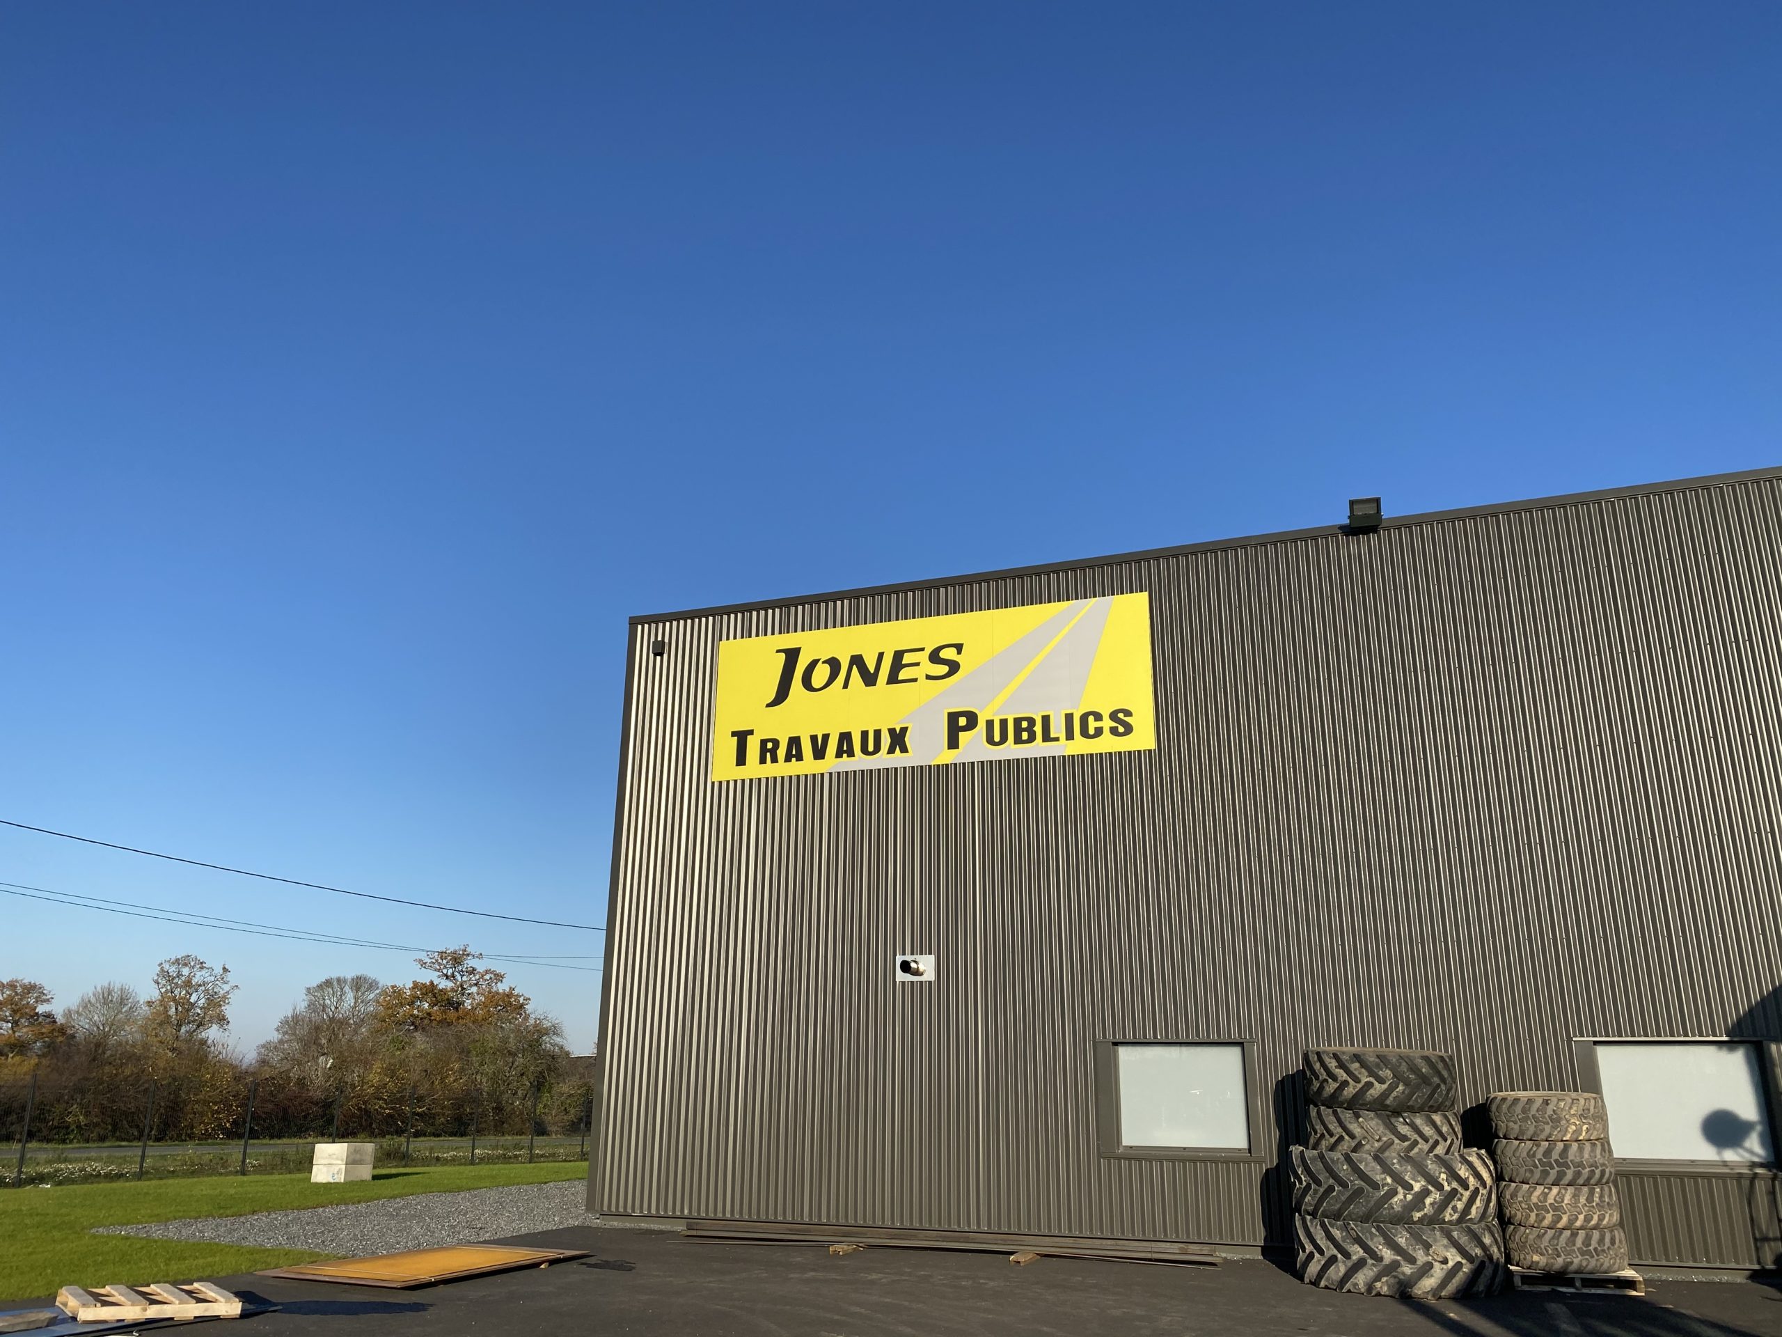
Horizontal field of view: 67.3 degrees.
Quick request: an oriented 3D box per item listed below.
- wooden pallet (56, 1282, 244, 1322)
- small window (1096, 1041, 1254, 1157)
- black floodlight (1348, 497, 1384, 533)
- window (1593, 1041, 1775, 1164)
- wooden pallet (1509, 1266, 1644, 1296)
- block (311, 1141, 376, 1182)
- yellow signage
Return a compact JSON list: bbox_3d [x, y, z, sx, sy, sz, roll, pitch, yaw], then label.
[{"bbox_3d":[-5.530,4.710,9.960,1.040,0.125,1.150,16,-23,-34],"label":"wooden pallet"},{"bbox_3d":[3.178,4.801,14.935,1.640,1.220,0.120,-6,-19,20],"label":"small window"},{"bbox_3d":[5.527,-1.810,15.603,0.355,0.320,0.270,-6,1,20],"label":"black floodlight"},{"bbox_3d":[7.844,4.293,13.272,1.470,1.180,0.120,-6,-19,20],"label":"window"},{"bbox_3d":[6.363,5.690,12.497,1.050,0.135,1.100,-6,-19,20],"label":"wooden pallet"},{"bbox_3d":[-10.640,9.617,26.063,0.780,0.700,0.780,-6,-19,20],"label":"block"},{"bbox_3d":[0.389,0.286,17.463,6.000,2.000,0.060,-6,-19,20],"label":"yellow signage"}]

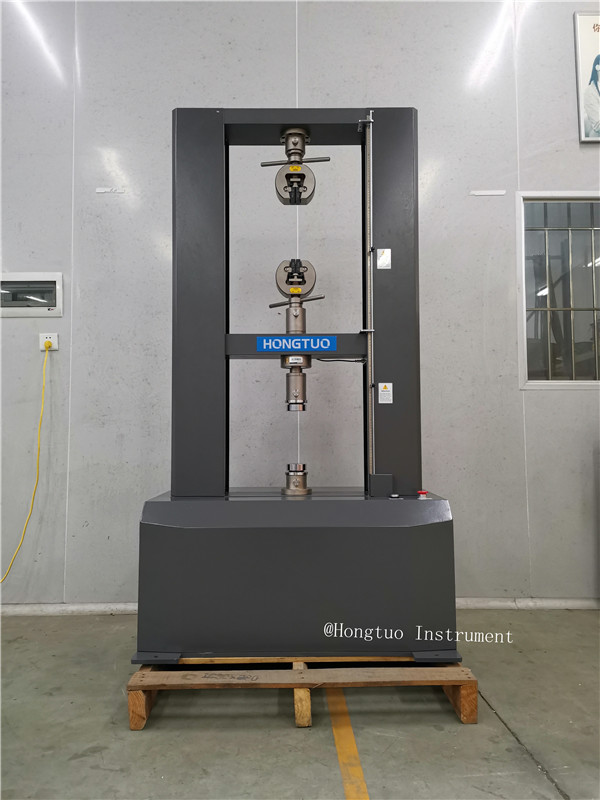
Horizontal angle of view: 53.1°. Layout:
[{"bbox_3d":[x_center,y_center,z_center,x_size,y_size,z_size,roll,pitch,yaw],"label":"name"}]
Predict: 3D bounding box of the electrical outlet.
[{"bbox_3d":[-1.222,-0.282,2.929,0.086,0.086,0.012,0,-3,-1],"label":"electrical outlet"}]

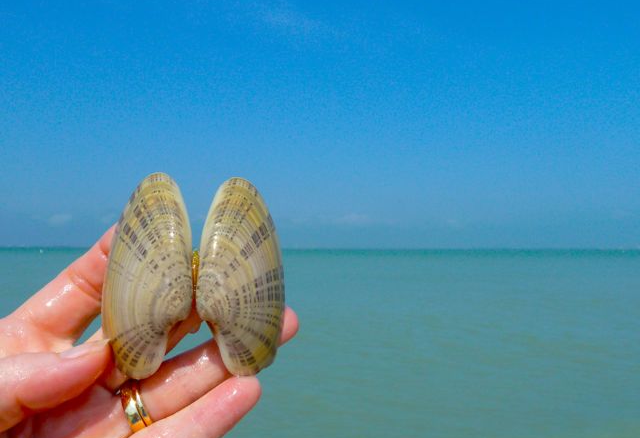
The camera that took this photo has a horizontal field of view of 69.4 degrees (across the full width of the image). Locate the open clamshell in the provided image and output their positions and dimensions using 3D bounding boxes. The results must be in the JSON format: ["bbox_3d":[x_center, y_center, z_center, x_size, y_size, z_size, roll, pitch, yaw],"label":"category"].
[{"bbox_3d":[-0.046,0.021,0.170,0.066,0.075,0.023,2,-3,-9],"label":"open clamshell"}]

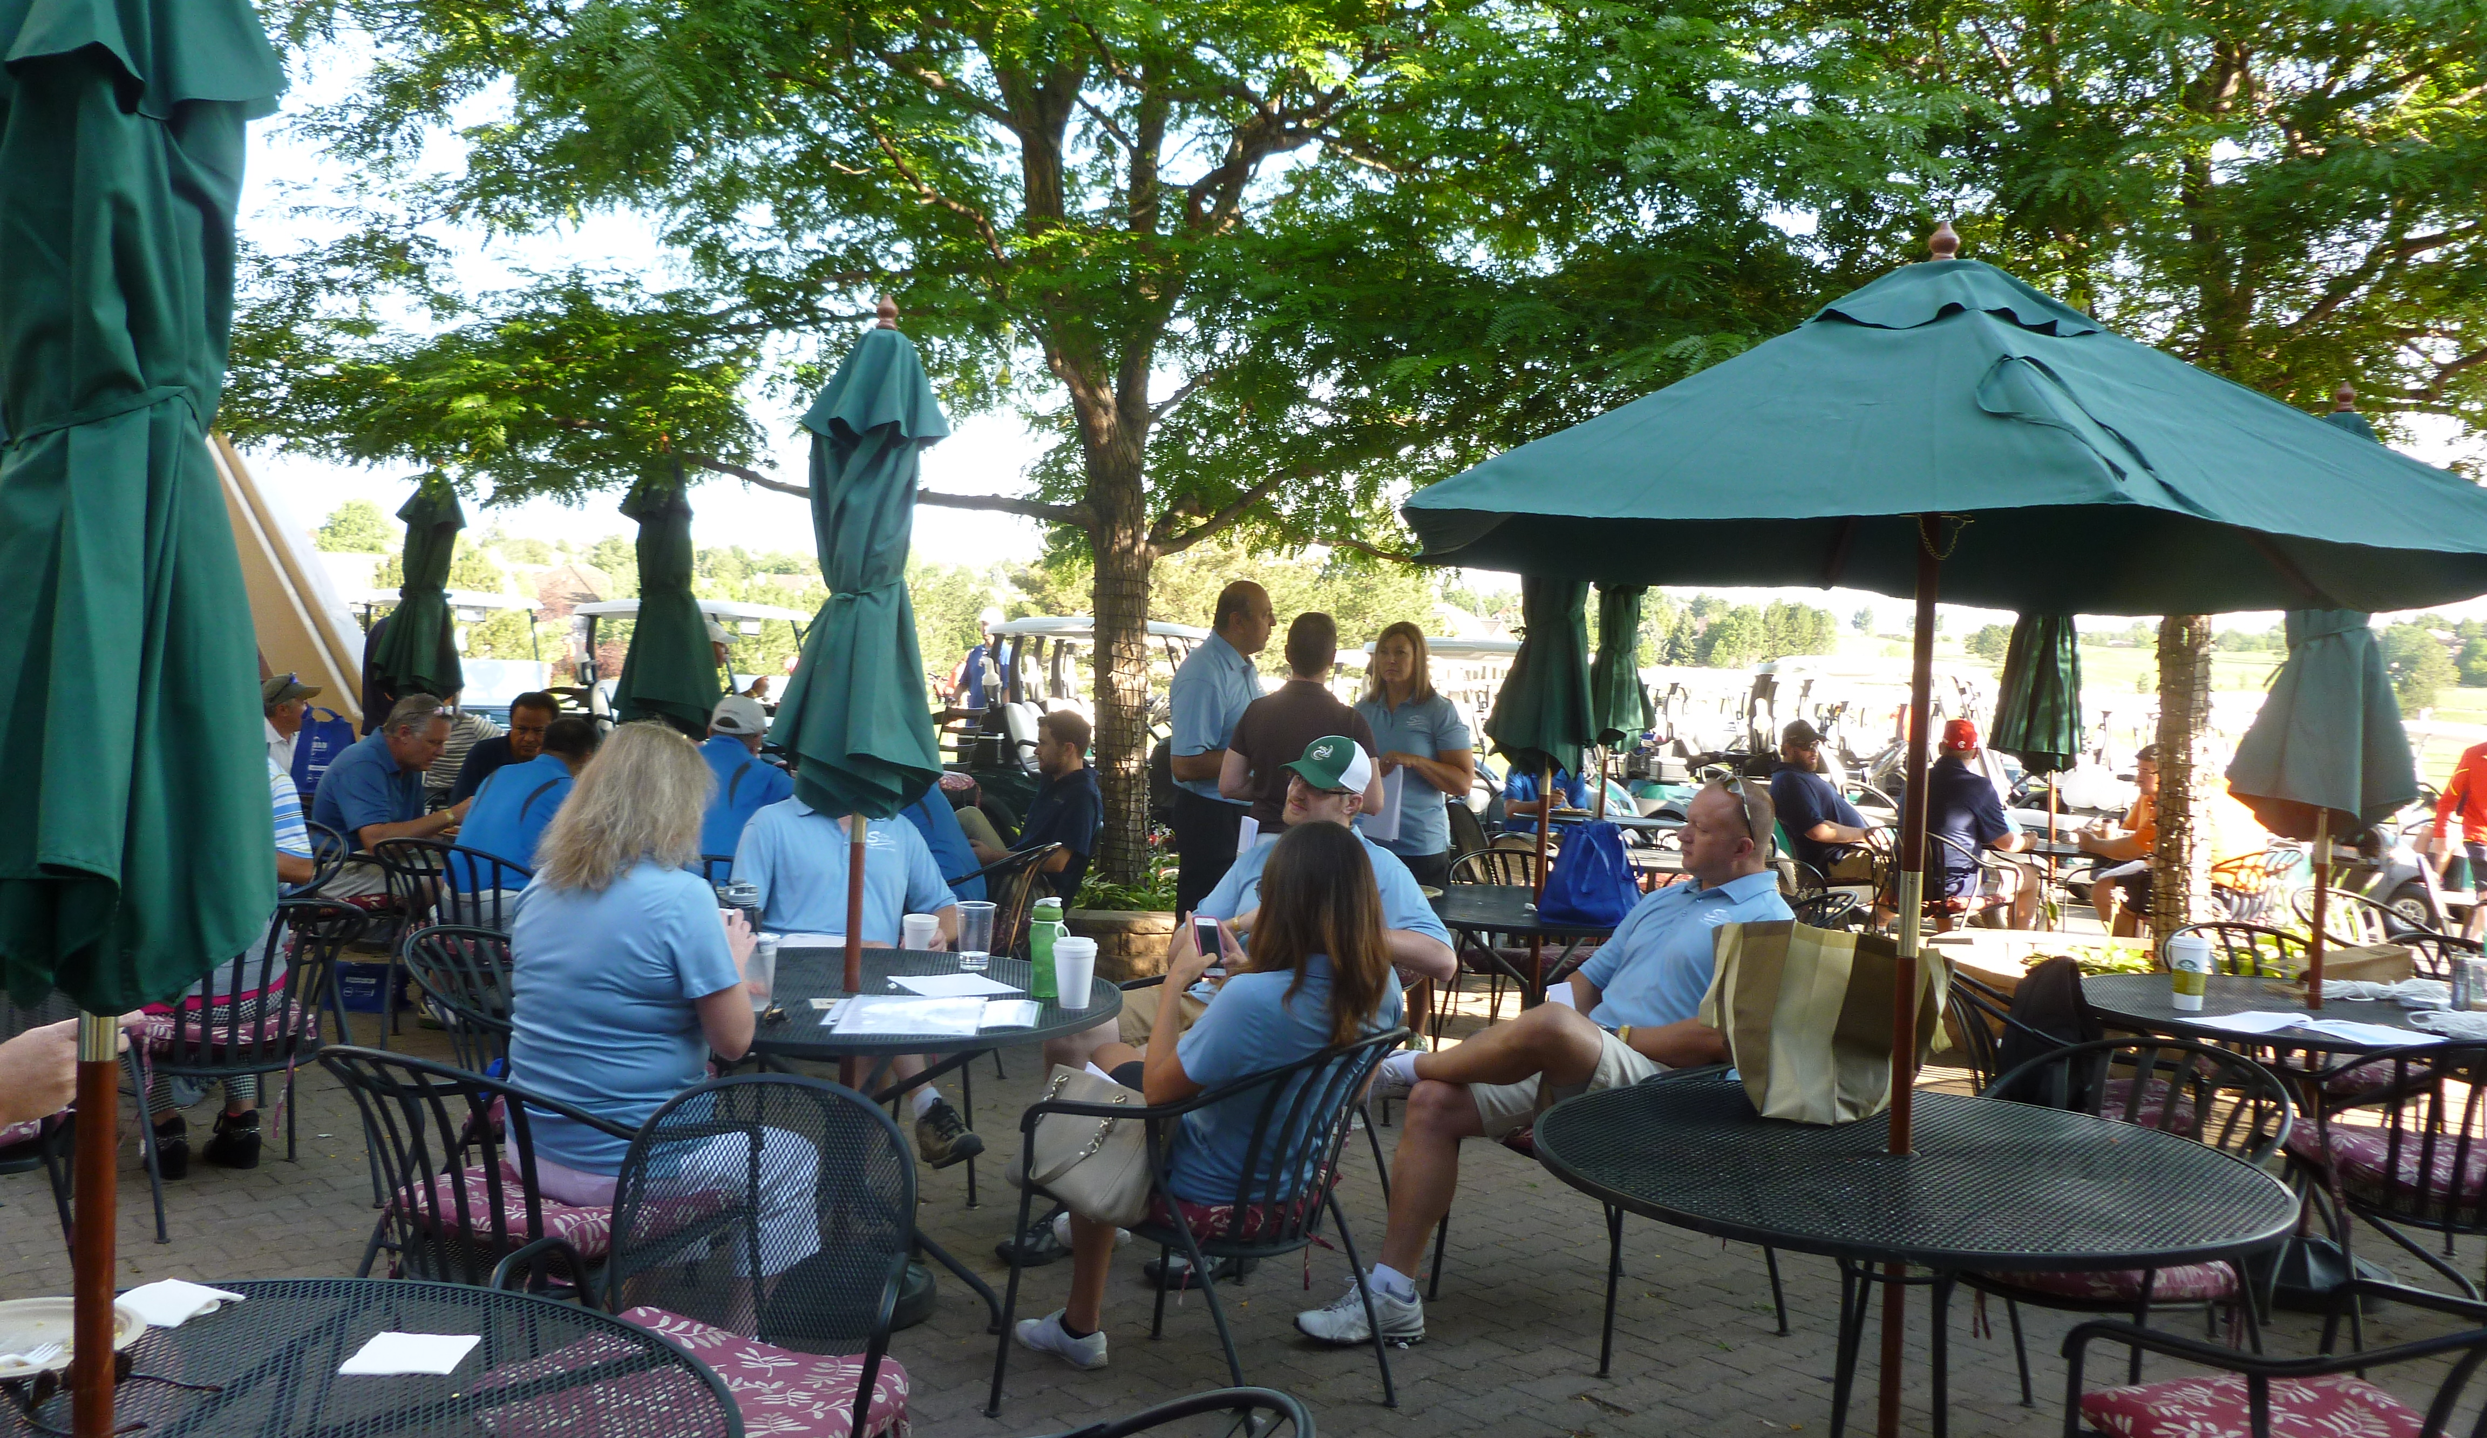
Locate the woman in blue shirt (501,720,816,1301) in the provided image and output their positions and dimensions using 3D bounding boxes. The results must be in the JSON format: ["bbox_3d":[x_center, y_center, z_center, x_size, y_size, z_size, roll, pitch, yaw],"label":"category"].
[{"bbox_3d":[-1.123,0.685,3.856,0.530,1.340,0.740,3,1,34],"label":"woman in blue shirt"}]

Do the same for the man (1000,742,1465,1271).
[{"bbox_3d":[-0.053,0.697,5.050,1.000,1.310,0.700,1,2,-41],"label":"man"}]

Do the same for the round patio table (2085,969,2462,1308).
[{"bbox_3d":[2.758,1.113,5.209,1.220,0.725,1.220,2,1,0],"label":"round patio table"}]

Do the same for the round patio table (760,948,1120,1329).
[{"bbox_3d":[-0.901,0.976,4.559,1.220,0.725,1.220,2,1,0],"label":"round patio table"}]

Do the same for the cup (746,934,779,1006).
[{"bbox_3d":[-1.035,0.539,4.290,0.100,0.155,0.100,2,1,0],"label":"cup"}]

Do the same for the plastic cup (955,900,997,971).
[{"bbox_3d":[-0.657,0.531,4.930,0.100,0.158,0.100,2,1,0],"label":"plastic cup"}]

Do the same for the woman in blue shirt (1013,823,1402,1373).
[{"bbox_3d":[-0.080,0.790,4.300,0.880,1.180,0.500,3,2,43],"label":"woman in blue shirt"}]

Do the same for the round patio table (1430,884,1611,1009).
[{"bbox_3d":[1.028,1.008,7.072,1.220,0.710,1.220,2,1,0],"label":"round patio table"}]

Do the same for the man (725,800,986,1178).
[{"bbox_3d":[-1.040,0.668,5.346,0.640,1.330,0.920,2,1,-10],"label":"man"}]

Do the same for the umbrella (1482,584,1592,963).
[{"bbox_3d":[1.032,0.243,7.056,0.410,2.240,0.410,2,1,0],"label":"umbrella"}]

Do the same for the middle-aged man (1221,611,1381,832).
[{"bbox_3d":[0.197,0.500,6.950,0.570,1.730,0.380,2,1,2],"label":"middle-aged man"}]

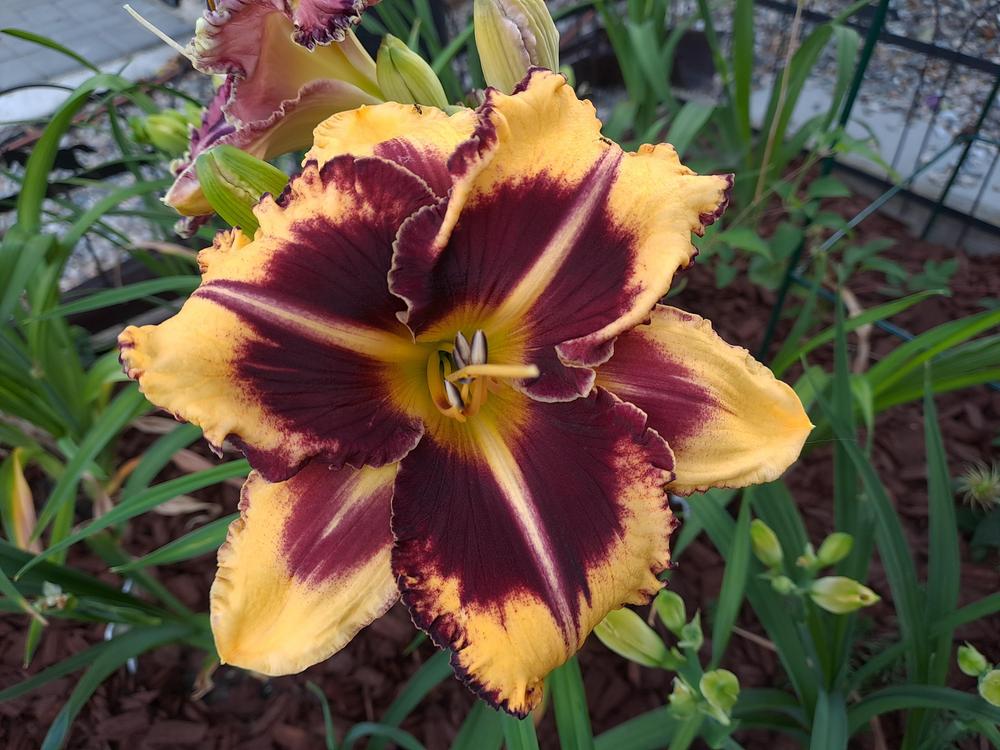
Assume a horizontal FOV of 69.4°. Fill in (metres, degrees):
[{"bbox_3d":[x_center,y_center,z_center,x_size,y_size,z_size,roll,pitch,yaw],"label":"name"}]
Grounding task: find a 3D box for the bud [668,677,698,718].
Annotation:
[{"bbox_3d":[0.095,0.167,0.375,0.015,0.020,0.014,-5,29,3],"label":"bud"}]

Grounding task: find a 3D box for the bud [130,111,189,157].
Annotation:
[{"bbox_3d":[-0.175,-0.127,0.380,0.018,0.036,0.018,-51,47,-2],"label":"bud"}]

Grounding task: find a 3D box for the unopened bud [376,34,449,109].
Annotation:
[{"bbox_3d":[-0.030,-0.105,0.250,0.017,0.038,0.017,-44,41,12],"label":"unopened bud"}]

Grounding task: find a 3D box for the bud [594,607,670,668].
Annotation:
[{"bbox_3d":[0.066,0.131,0.360,0.048,0.021,0.021,34,79,-1],"label":"bud"}]

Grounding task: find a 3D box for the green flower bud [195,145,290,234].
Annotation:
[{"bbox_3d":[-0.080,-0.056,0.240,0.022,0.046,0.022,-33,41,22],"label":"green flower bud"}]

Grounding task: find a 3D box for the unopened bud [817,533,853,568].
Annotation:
[{"bbox_3d":[0.185,0.097,0.400,0.015,0.026,0.015,-9,46,-50],"label":"unopened bud"}]

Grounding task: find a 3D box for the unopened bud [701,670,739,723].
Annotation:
[{"bbox_3d":[0.112,0.165,0.370,0.020,0.025,0.018,0,30,0],"label":"unopened bud"}]

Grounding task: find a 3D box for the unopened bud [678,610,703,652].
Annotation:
[{"bbox_3d":[0.099,0.133,0.375,0.011,0.021,0.011,8,24,-4],"label":"unopened bud"}]

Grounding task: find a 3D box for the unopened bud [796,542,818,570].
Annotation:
[{"bbox_3d":[0.151,0.089,0.355,0.009,0.013,0.009,6,43,24],"label":"unopened bud"}]

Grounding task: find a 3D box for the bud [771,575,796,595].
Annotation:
[{"bbox_3d":[0.165,0.122,0.420,0.015,0.009,0.009,27,33,-27],"label":"bud"}]

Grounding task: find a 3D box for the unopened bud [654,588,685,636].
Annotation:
[{"bbox_3d":[0.085,0.118,0.360,0.014,0.026,0.014,-23,5,5],"label":"unopened bud"}]

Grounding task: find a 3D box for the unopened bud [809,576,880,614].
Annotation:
[{"bbox_3d":[0.191,0.122,0.400,0.043,0.020,0.020,-1,74,37],"label":"unopened bud"}]

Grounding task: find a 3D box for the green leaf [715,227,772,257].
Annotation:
[{"bbox_3d":[0.322,-0.173,0.950,0.065,0.020,0.045,15,44,15],"label":"green leaf"}]

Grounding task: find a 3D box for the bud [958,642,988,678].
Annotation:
[{"bbox_3d":[0.269,0.162,0.410,0.015,0.015,0.024,-44,72,11],"label":"bud"}]

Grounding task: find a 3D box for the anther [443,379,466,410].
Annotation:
[{"bbox_3d":[-0.013,0.005,0.203,0.003,0.010,0.003,-30,12,6],"label":"anther"}]

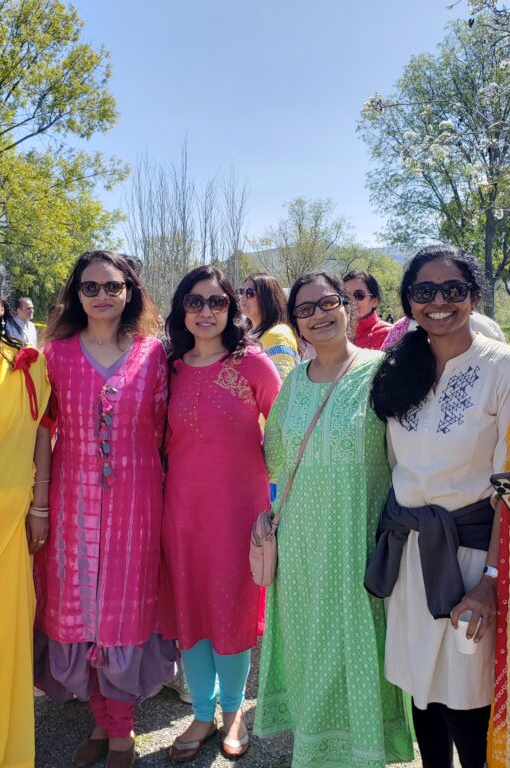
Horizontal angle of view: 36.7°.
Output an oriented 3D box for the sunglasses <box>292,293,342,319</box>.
[{"bbox_3d":[0.192,-0.222,2.183,0.140,0.042,0.130,-17,0,16],"label":"sunglasses"}]

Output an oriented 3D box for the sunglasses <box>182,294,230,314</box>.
[{"bbox_3d":[-0.154,-0.257,2.495,0.148,0.060,0.130,-1,5,-2],"label":"sunglasses"}]

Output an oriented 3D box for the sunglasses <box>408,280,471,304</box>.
[{"bbox_3d":[0.469,-0.229,1.943,0.148,0.053,0.130,1,5,14],"label":"sunglasses"}]

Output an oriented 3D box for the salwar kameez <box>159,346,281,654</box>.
[{"bbox_3d":[-0.105,0.359,2.479,0.400,0.957,0.260,1,5,8],"label":"salwar kameez"}]

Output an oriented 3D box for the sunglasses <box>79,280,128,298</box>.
[{"bbox_3d":[-0.483,-0.303,2.485,0.146,0.052,0.130,0,5,-4],"label":"sunglasses"}]

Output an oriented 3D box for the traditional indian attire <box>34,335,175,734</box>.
[{"bbox_3d":[-0.467,0.461,2.469,0.440,1.235,0.300,0,5,-5],"label":"traditional indian attire"}]

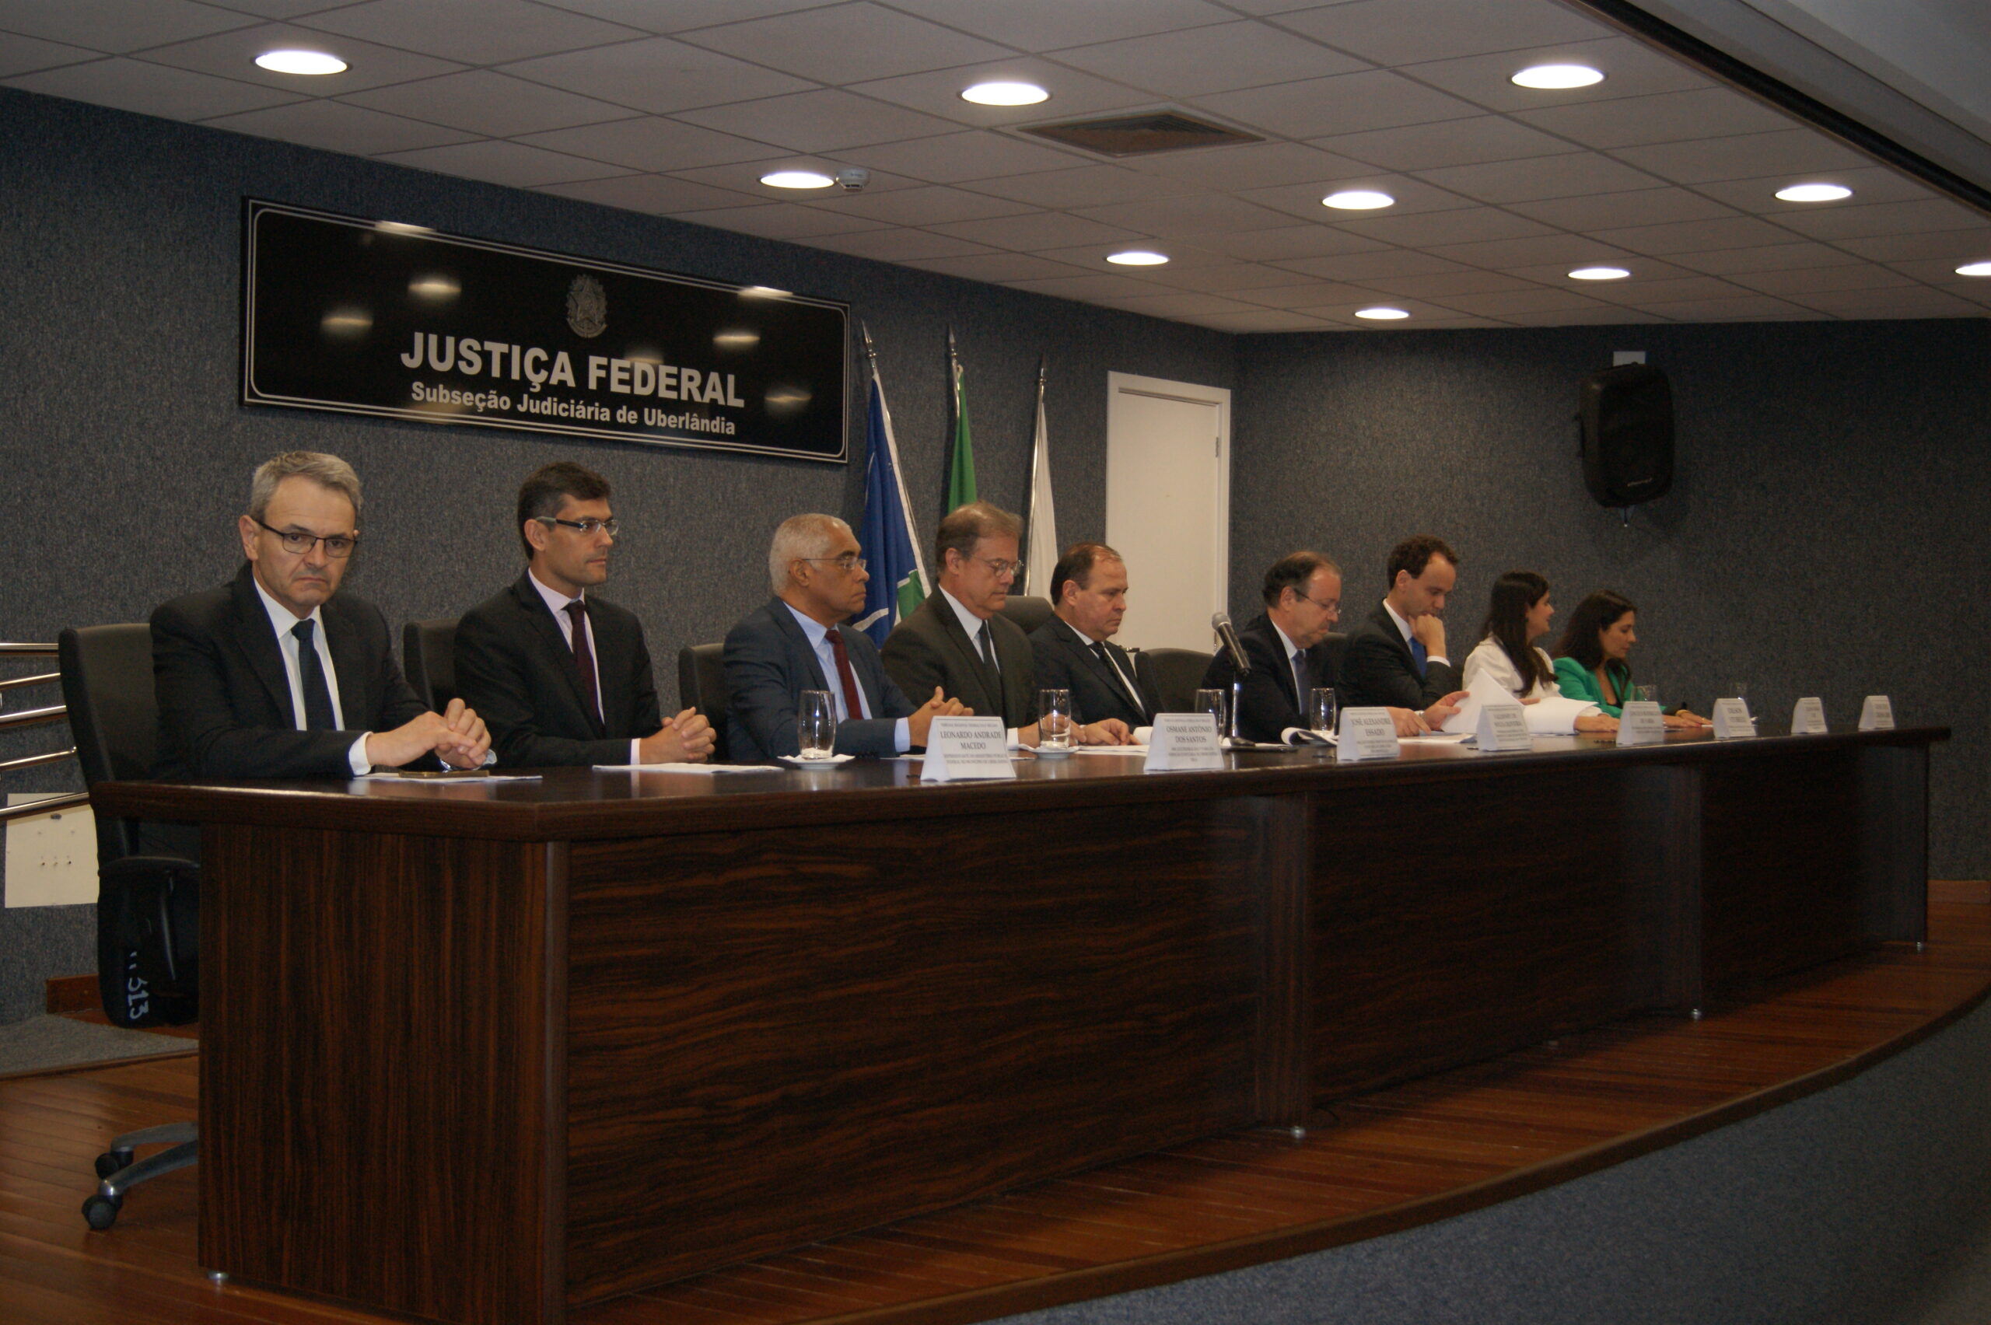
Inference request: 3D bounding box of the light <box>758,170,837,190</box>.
[{"bbox_3d":[-0.596,-1.460,7.494,0.230,0.050,0.230,1,1,0],"label":"light"}]

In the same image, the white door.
[{"bbox_3d":[0.731,-0.150,10.801,0.080,2.138,0.965,2,1,37],"label":"white door"}]

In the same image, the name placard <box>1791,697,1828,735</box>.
[{"bbox_3d":[2.576,0.168,7.864,0.058,0.113,0.212,2,1,34],"label":"name placard"}]

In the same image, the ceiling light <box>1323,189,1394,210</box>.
[{"bbox_3d":[1.118,-1.434,7.651,0.230,0.050,0.230,1,1,0],"label":"ceiling light"}]

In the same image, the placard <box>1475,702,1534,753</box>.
[{"bbox_3d":[1.243,0.159,6.065,0.085,0.110,0.210,1,1,37],"label":"placard"}]

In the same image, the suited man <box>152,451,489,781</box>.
[{"bbox_3d":[-1.190,0.302,4.201,0.780,1.320,0.570,1,1,41],"label":"suited man"}]

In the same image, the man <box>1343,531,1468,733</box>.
[{"bbox_3d":[1.234,0.312,7.261,0.740,1.340,0.550,1,1,38],"label":"man"}]

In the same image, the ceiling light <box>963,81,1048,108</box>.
[{"bbox_3d":[0.025,-1.434,6.279,0.219,0.040,0.219,1,1,0],"label":"ceiling light"}]

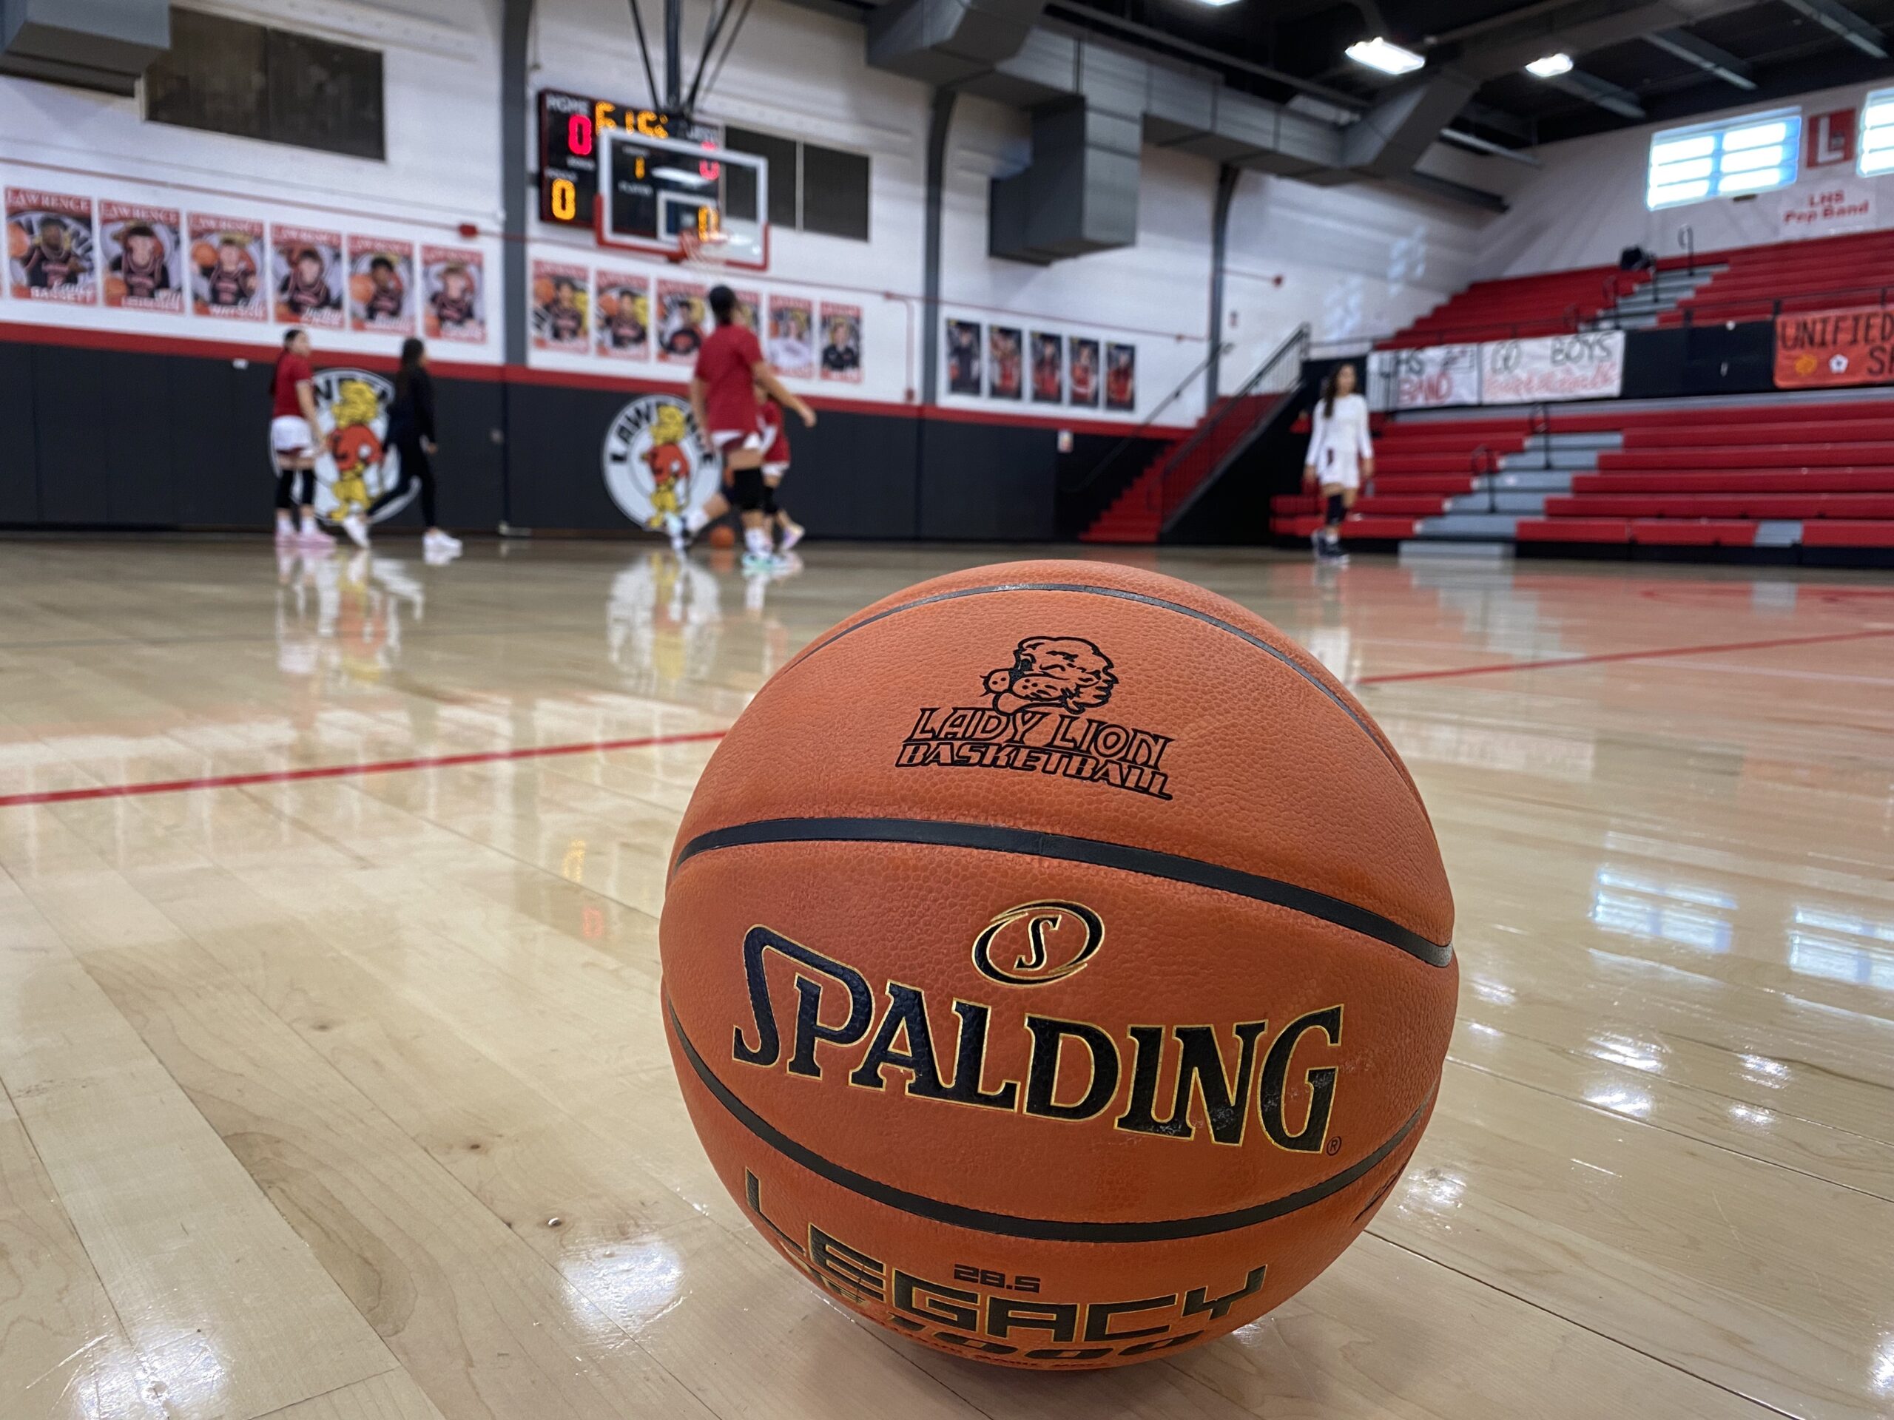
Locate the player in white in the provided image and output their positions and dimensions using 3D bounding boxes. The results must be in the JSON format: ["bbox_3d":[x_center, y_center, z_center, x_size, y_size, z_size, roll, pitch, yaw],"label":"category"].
[{"bbox_3d":[3.347,-2.090,12.191,0.520,1.680,0.380,0,7,-7],"label":"player in white"}]

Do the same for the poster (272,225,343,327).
[{"bbox_3d":[-7.131,-4.830,15.883,0.732,1.068,0.030,-5,9,-38],"label":"poster"}]

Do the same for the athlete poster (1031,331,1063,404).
[{"bbox_3d":[1.601,-5.480,22.823,0.710,1.099,0.030,-5,9,-38],"label":"athlete poster"}]

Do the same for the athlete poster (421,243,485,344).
[{"bbox_3d":[-6.025,-5.079,17.420,0.754,1.089,0.025,-5,9,-39],"label":"athlete poster"}]

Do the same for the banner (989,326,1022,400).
[{"bbox_3d":[0.978,-5.646,23.185,0.681,1.133,0.025,-5,9,-39],"label":"banner"}]

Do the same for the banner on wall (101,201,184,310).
[{"bbox_3d":[-8.411,-4.724,14.868,0.741,1.078,0.030,-5,9,-38],"label":"banner on wall"}]

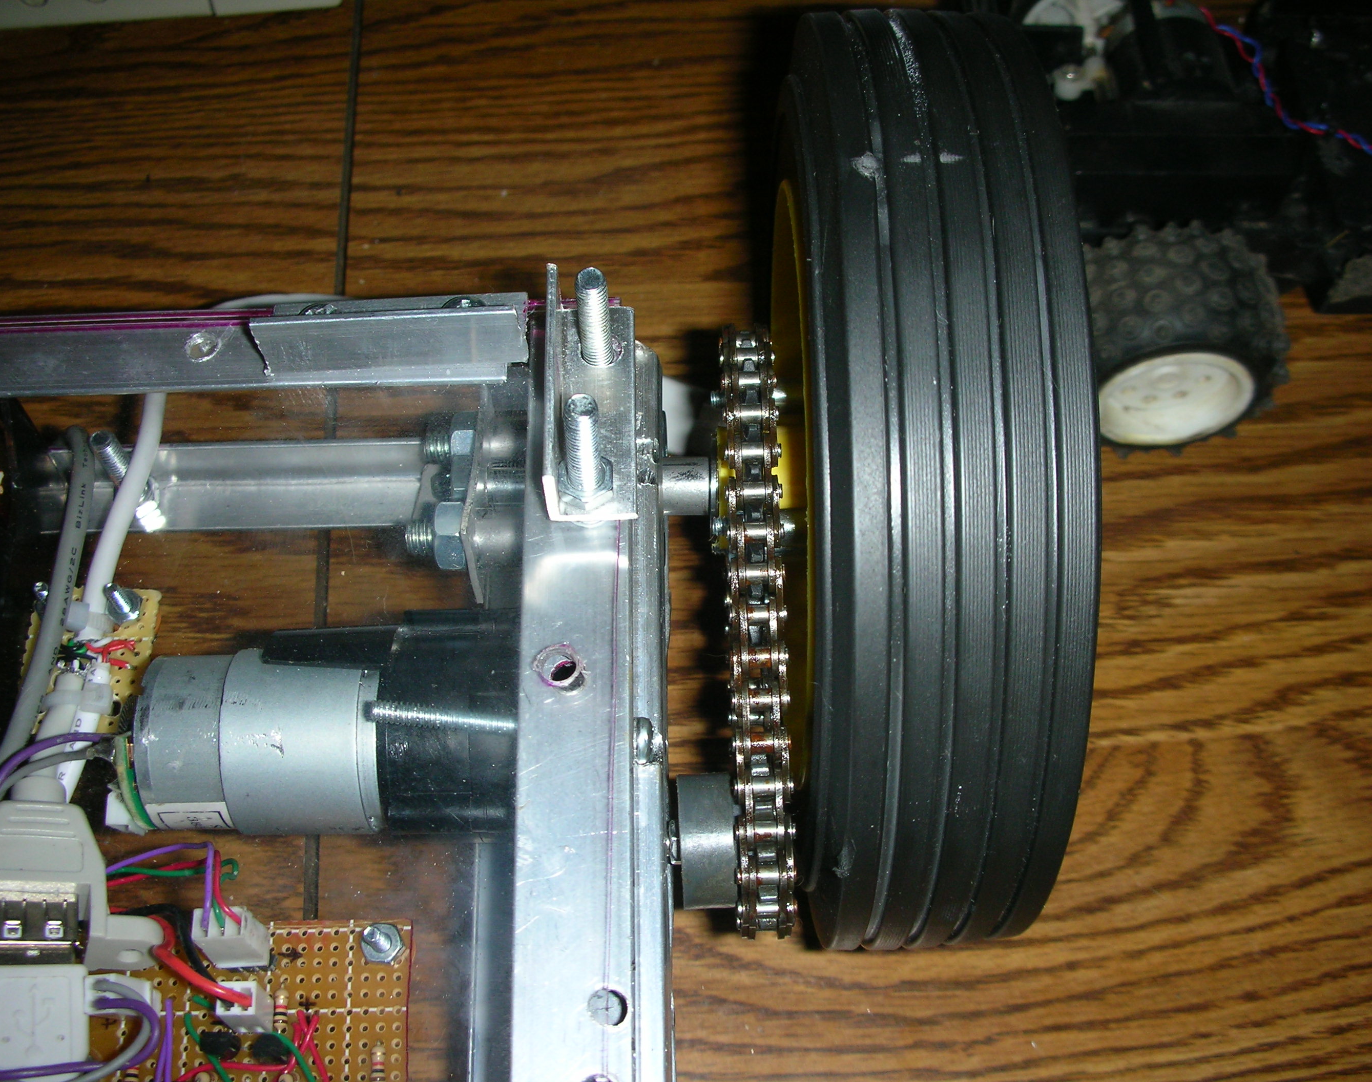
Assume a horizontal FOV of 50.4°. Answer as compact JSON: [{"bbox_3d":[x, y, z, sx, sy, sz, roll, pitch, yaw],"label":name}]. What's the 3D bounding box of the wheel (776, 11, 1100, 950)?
[{"bbox_3d":[0.035,-0.009,0.249,0.036,0.153,0.153,-1,64,0],"label":"wheel"}]

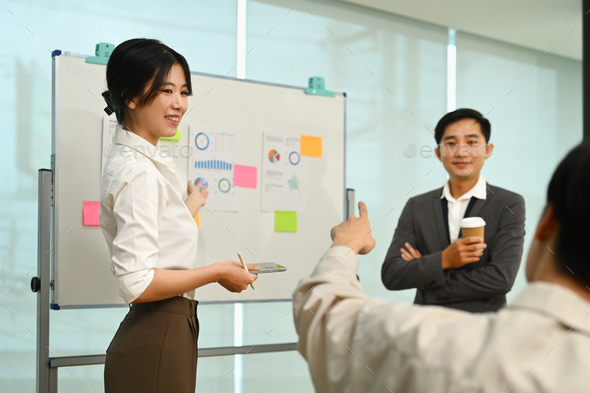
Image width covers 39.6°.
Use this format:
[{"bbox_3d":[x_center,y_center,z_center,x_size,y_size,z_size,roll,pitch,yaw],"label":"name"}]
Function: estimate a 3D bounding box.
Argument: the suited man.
[{"bbox_3d":[0.573,0.535,2.905,0.510,1.700,0.380,0,-2,29],"label":"suited man"}]

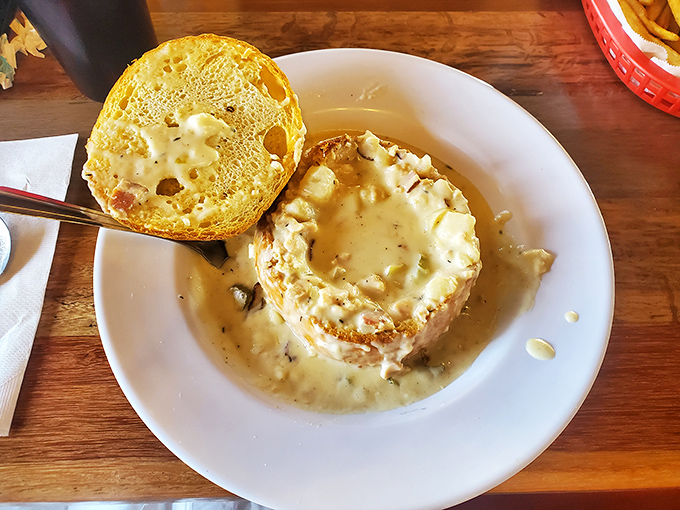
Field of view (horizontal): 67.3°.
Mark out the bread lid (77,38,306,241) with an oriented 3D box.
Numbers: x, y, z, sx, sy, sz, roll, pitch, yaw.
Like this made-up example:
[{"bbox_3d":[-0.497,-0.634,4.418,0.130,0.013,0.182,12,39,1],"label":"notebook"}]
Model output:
[{"bbox_3d":[-0.080,-0.060,0.299,0.124,0.042,0.122,-1,74,3],"label":"bread lid"}]

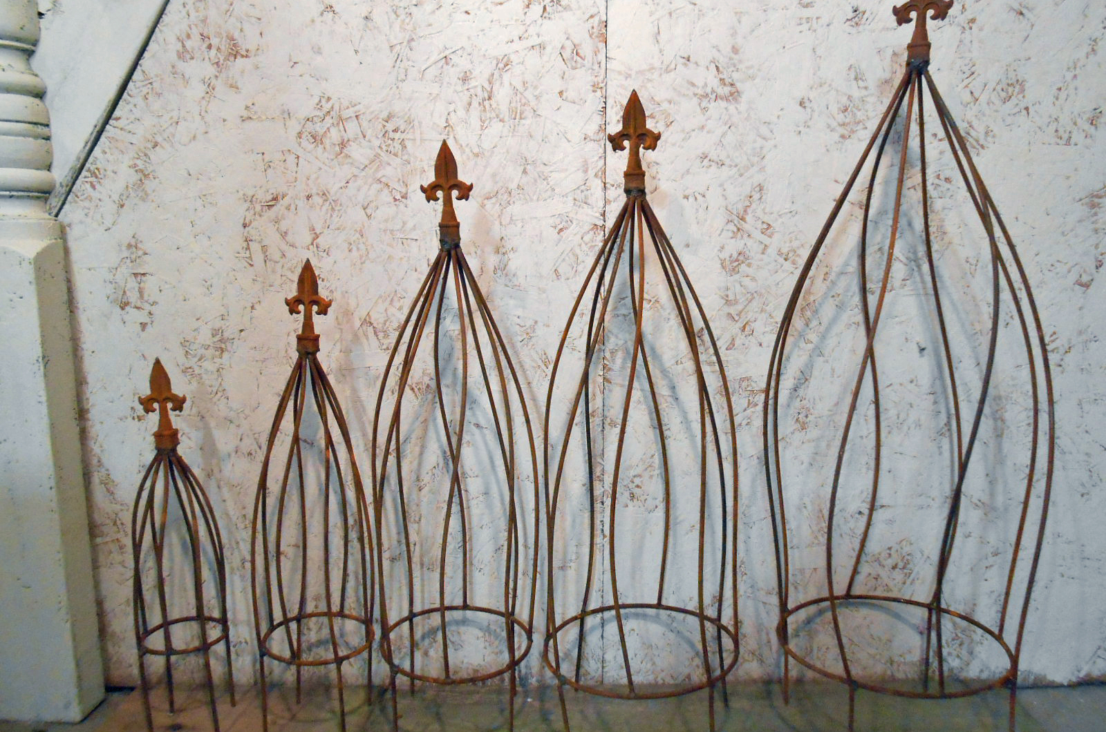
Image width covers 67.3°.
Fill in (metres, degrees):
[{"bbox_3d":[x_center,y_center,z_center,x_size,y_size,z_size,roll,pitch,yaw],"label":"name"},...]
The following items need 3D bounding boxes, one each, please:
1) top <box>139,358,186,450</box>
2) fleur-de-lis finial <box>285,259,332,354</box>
[{"bbox_3d":[-0.538,0.053,1.145,0.066,0.129,0.034,-2,9,0],"label":"top"},{"bbox_3d":[-0.335,-0.081,1.139,0.066,0.130,0.033,2,9,0],"label":"fleur-de-lis finial"}]

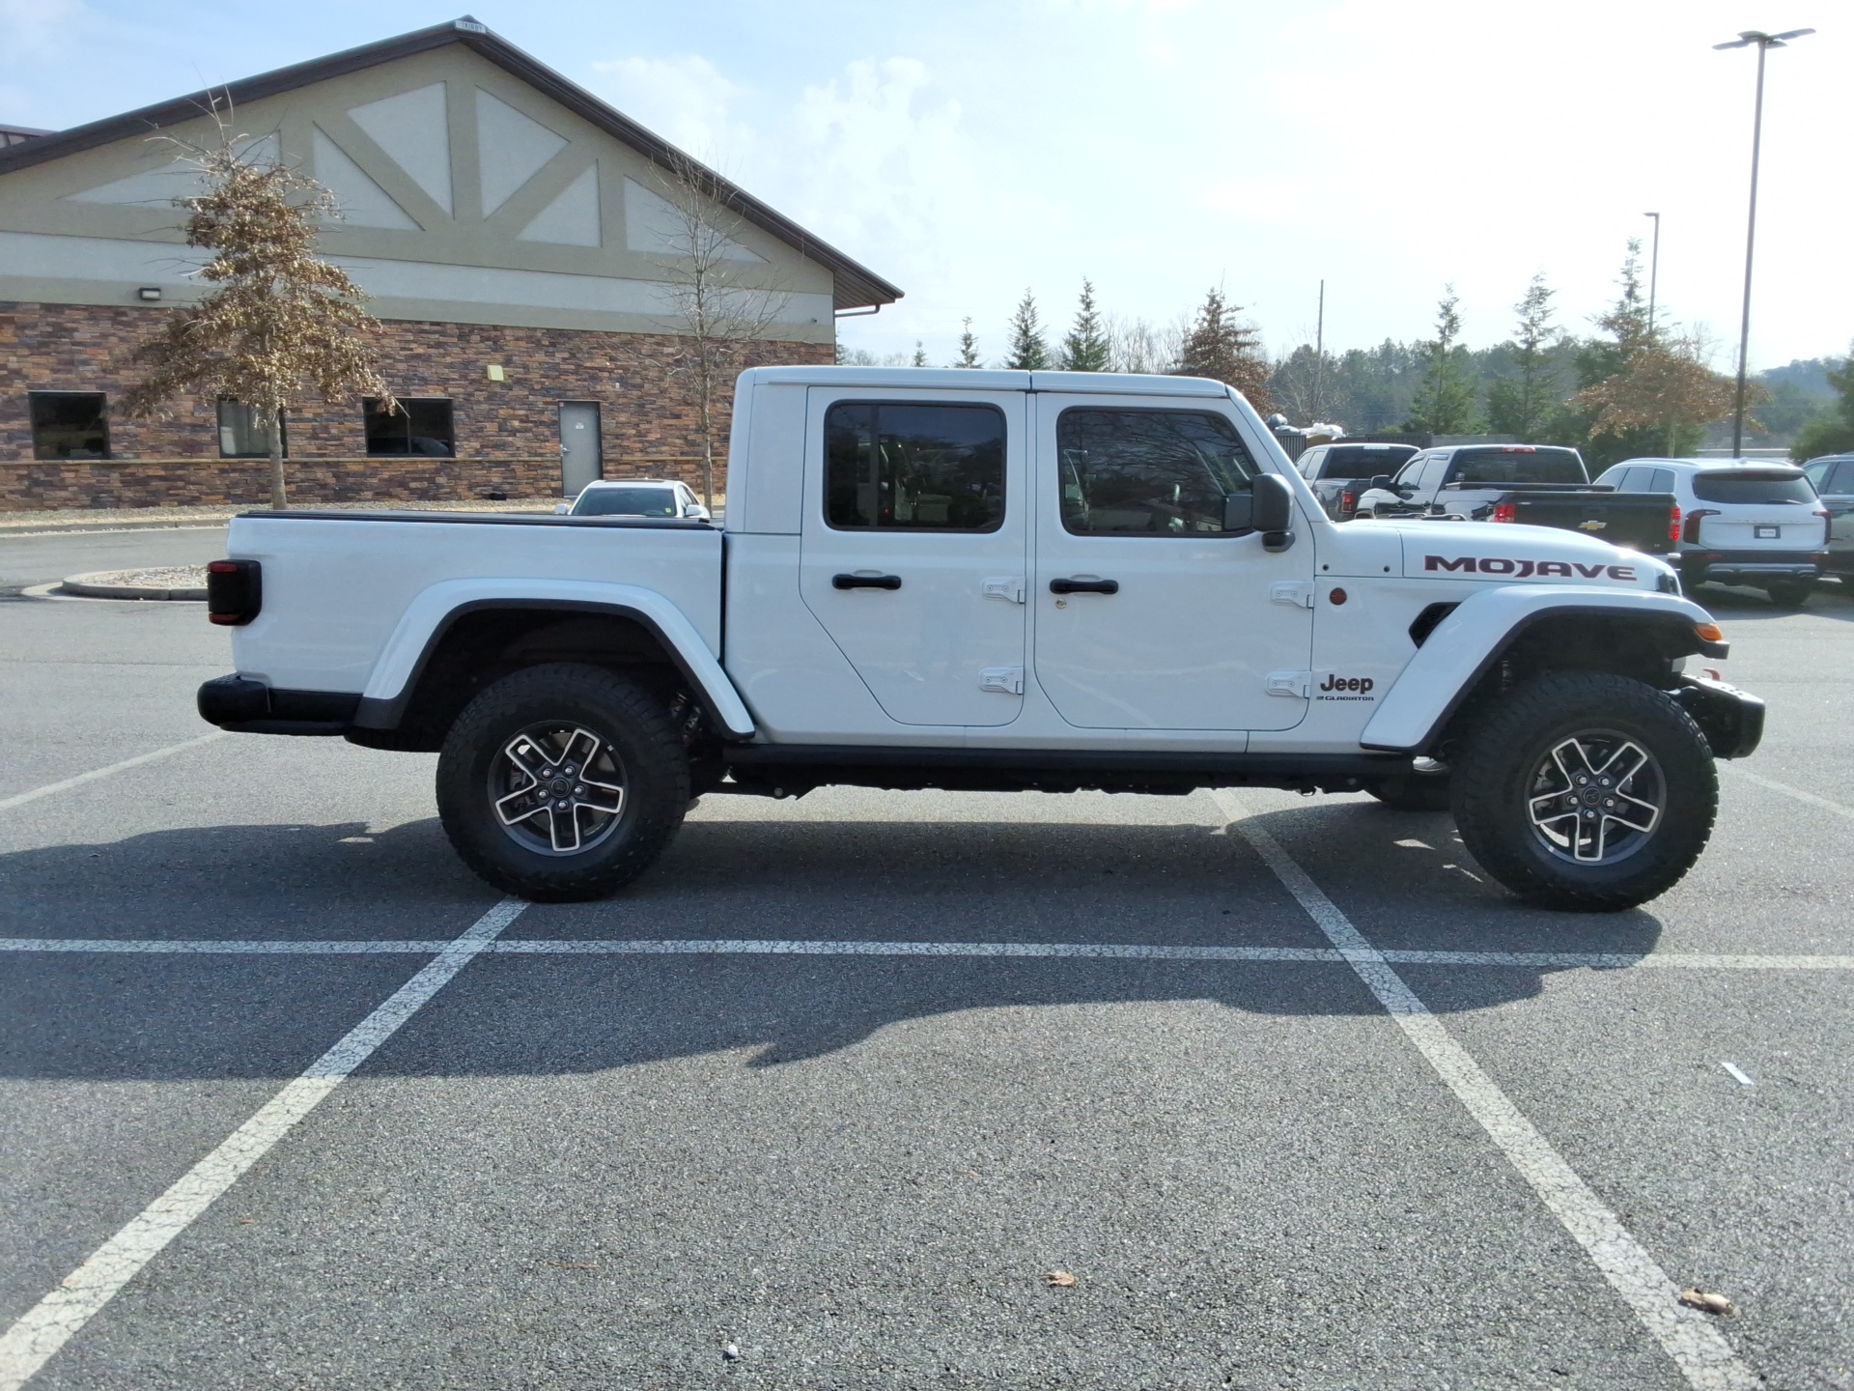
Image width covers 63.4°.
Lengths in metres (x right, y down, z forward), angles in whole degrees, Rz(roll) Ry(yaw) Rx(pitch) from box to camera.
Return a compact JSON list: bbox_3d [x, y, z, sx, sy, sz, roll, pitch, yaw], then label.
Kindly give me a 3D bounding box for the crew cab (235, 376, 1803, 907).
[{"bbox_3d":[0.290,-0.330,5.870,5.540,1.840,1.950,0,8,1],"label":"crew cab"}]

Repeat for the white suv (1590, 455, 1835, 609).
[{"bbox_3d":[10.274,-2.316,20.681,1.990,1.780,5.000,0,8,3],"label":"white suv"}]

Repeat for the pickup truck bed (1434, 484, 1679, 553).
[{"bbox_3d":[6.993,-1.949,16.815,1.980,0.630,2.000,0,8,2],"label":"pickup truck bed"}]

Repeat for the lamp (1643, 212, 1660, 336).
[{"bbox_3d":[20.479,-9.091,43.136,0.600,9.189,0.300,0,8,0],"label":"lamp"}]

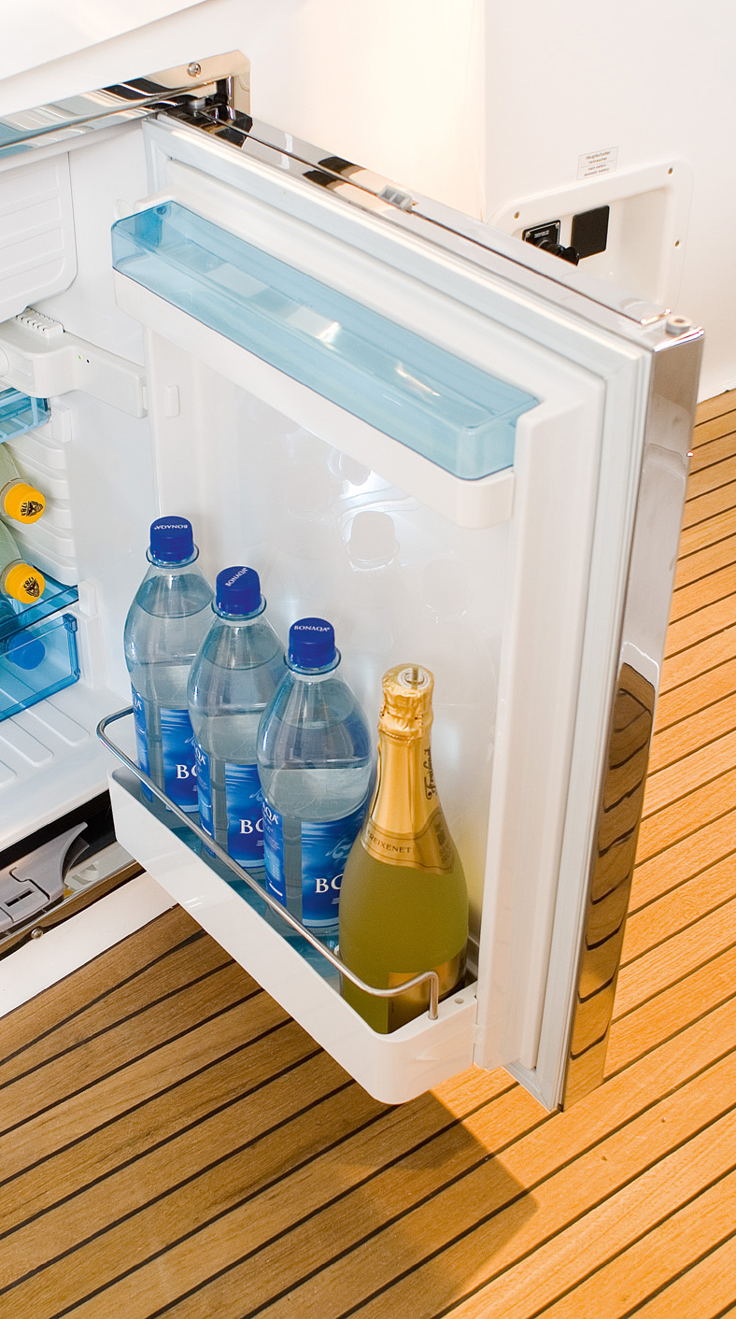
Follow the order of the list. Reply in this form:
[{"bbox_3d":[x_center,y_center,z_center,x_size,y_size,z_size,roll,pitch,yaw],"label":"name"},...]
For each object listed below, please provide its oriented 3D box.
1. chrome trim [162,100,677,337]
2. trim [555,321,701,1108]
[{"bbox_3d":[0.016,-0.281,1.041,0.042,0.015,0.466,-25,44,-30],"label":"chrome trim"},{"bbox_3d":[0.161,0.078,1.076,0.042,0.630,0.015,-25,44,-30],"label":"trim"}]

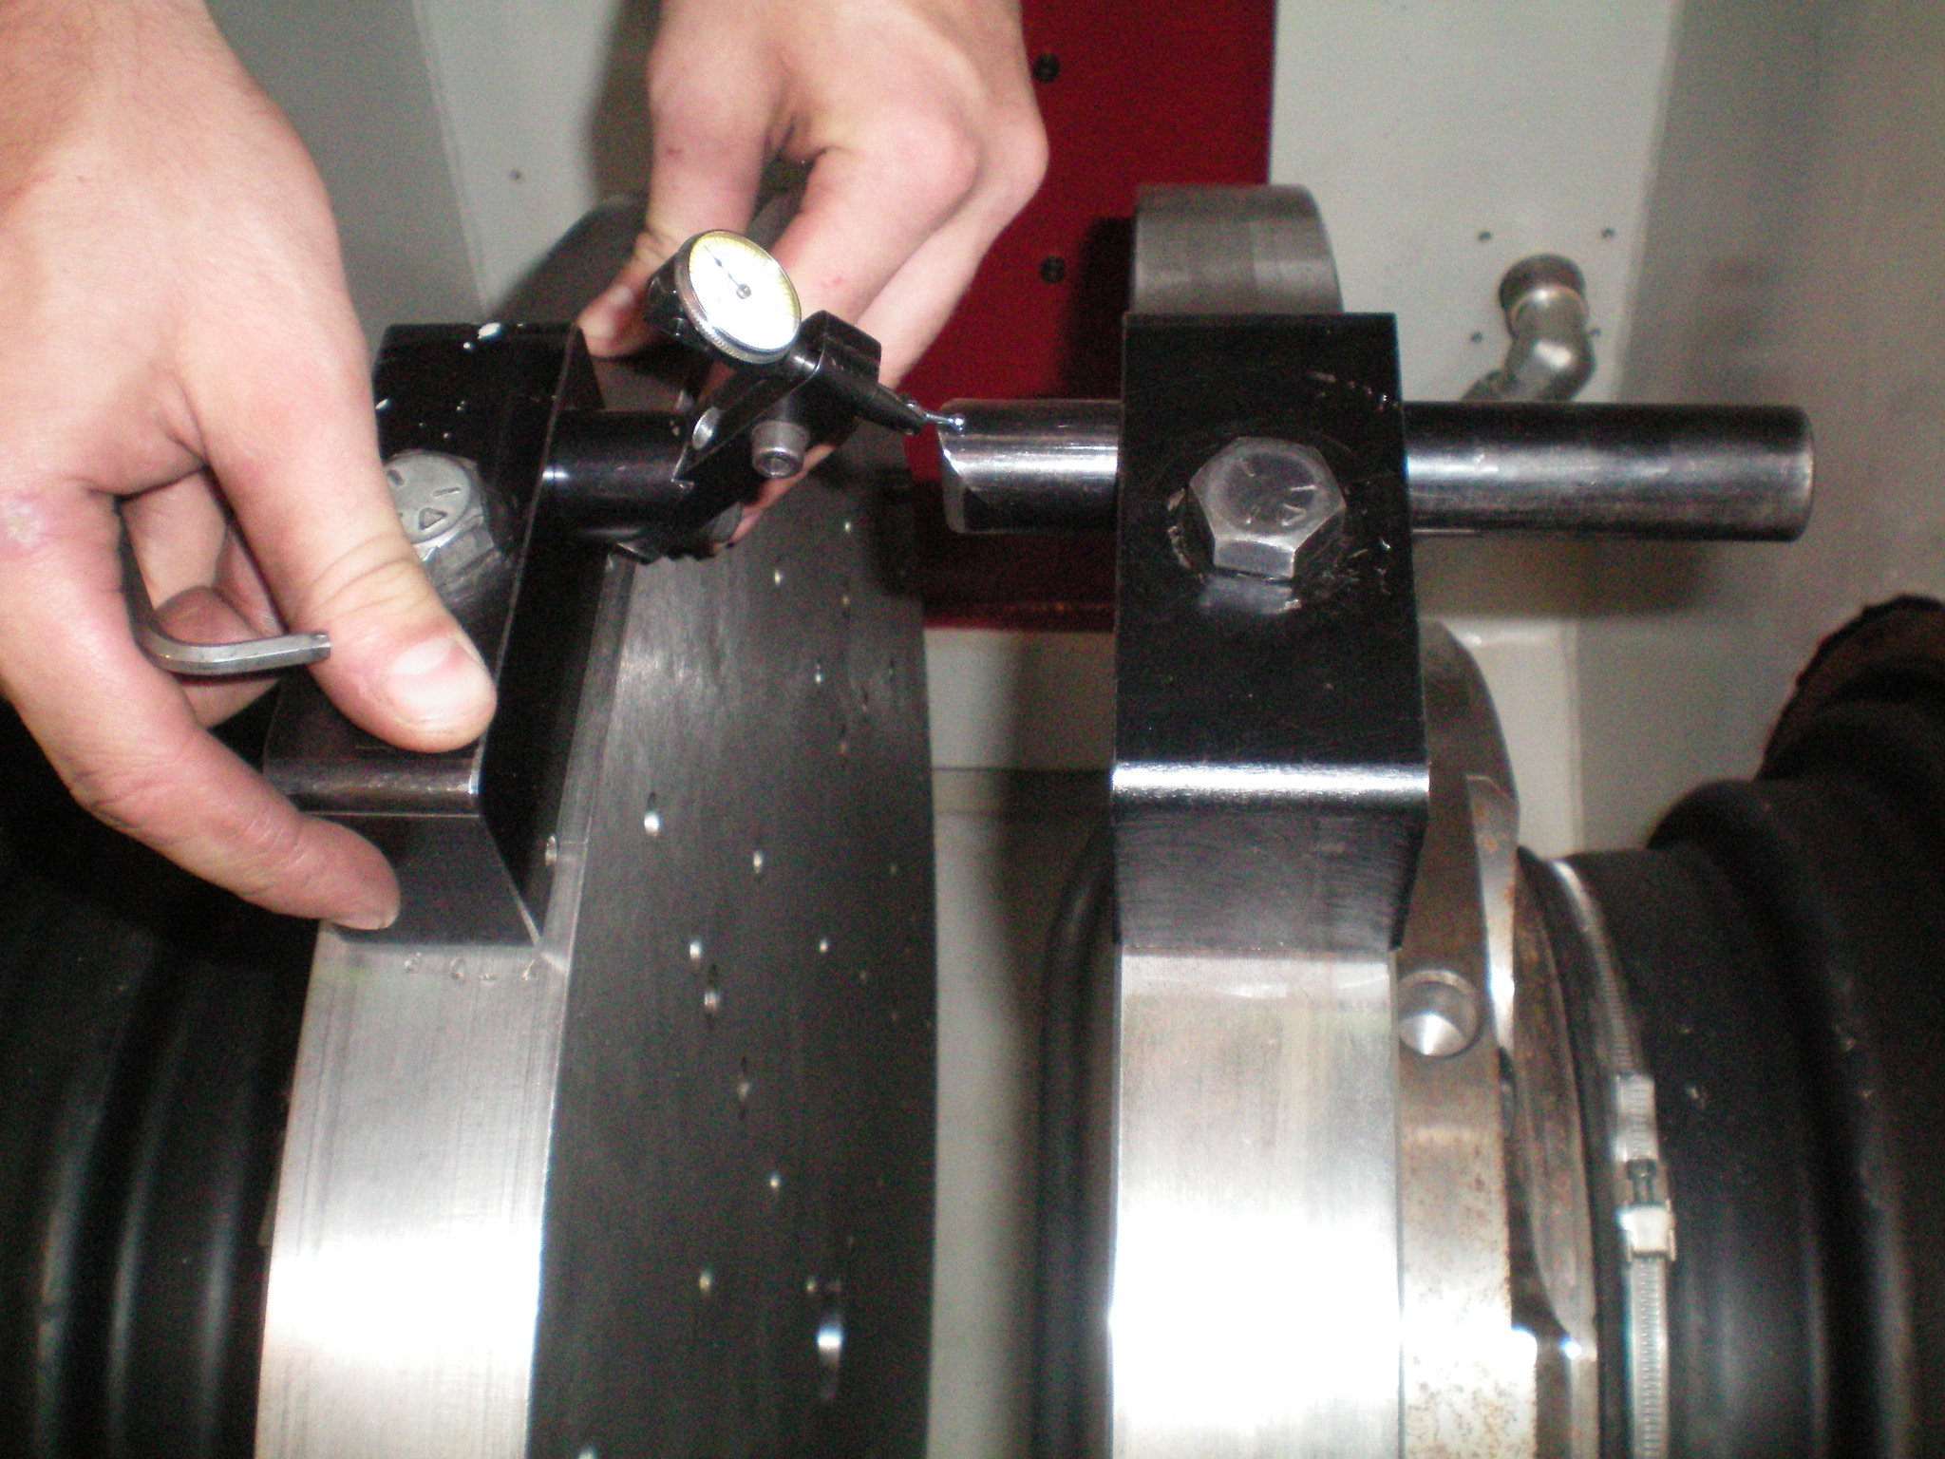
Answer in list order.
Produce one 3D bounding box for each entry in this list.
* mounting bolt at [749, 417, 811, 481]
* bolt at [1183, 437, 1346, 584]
[{"bbox_3d":[-0.034,-0.050,0.378,0.010,0.010,0.007,0,63,0],"label":"mounting bolt"},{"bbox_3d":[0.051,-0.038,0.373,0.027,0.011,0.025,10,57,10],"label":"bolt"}]

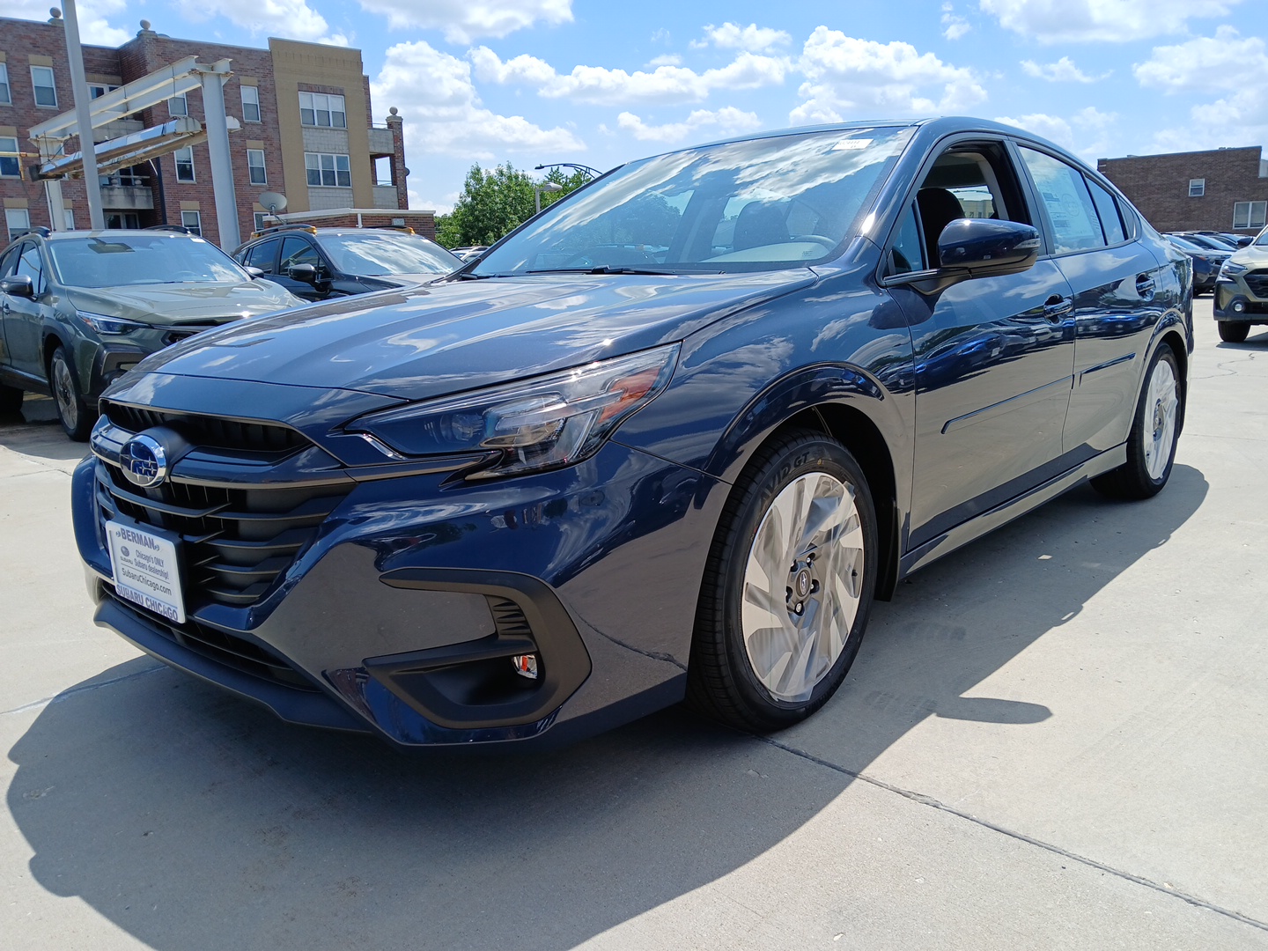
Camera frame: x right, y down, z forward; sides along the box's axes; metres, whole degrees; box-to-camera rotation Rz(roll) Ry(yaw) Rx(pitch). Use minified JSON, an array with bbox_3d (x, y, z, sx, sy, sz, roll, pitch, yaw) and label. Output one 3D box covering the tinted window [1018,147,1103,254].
[{"bbox_3d":[1.528,-0.956,3.353,0.055,0.380,0.590,-24,-7,43],"label":"tinted window"}]

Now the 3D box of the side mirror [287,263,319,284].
[{"bbox_3d":[-3.165,-1.902,9.069,0.240,0.175,0.160,-12,15,-40],"label":"side mirror"}]

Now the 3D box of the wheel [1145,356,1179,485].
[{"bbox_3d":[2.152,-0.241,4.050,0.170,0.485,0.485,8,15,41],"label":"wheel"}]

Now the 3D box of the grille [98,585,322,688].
[{"bbox_3d":[-0.904,0.288,1.924,0.910,0.115,0.120,8,15,41],"label":"grille"}]

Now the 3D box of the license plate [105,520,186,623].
[{"bbox_3d":[-0.963,0.188,1.875,0.315,0.158,0.020,6,14,42],"label":"license plate"}]

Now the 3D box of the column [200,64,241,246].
[{"bbox_3d":[-6.753,-4.284,15.953,0.280,4.790,0.280,8,15,43],"label":"column"}]

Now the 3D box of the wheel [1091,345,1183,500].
[{"bbox_3d":[2.137,-0.243,4.063,0.225,0.680,0.680,8,15,41],"label":"wheel"}]

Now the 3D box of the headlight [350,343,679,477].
[{"bbox_3d":[-0.169,-0.109,1.643,0.330,0.205,0.520,6,14,42],"label":"headlight"}]

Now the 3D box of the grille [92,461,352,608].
[{"bbox_3d":[-0.907,0.107,1.927,1.080,0.270,0.150,6,14,42],"label":"grille"}]

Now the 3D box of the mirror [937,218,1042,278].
[{"bbox_3d":[0.879,-0.571,2.386,0.230,0.150,0.140,8,15,41],"label":"mirror"}]

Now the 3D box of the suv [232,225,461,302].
[{"bbox_3d":[-2.841,-1.837,10.097,1.850,1.630,4.480,-12,15,-40],"label":"suv"}]

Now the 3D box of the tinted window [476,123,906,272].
[{"bbox_3d":[0.120,-0.806,2.901,1.420,0.125,0.910,8,42,41],"label":"tinted window"}]

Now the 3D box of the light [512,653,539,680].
[{"bbox_3d":[-0.183,0.327,1.659,0.080,0.075,0.060,6,14,42],"label":"light"}]

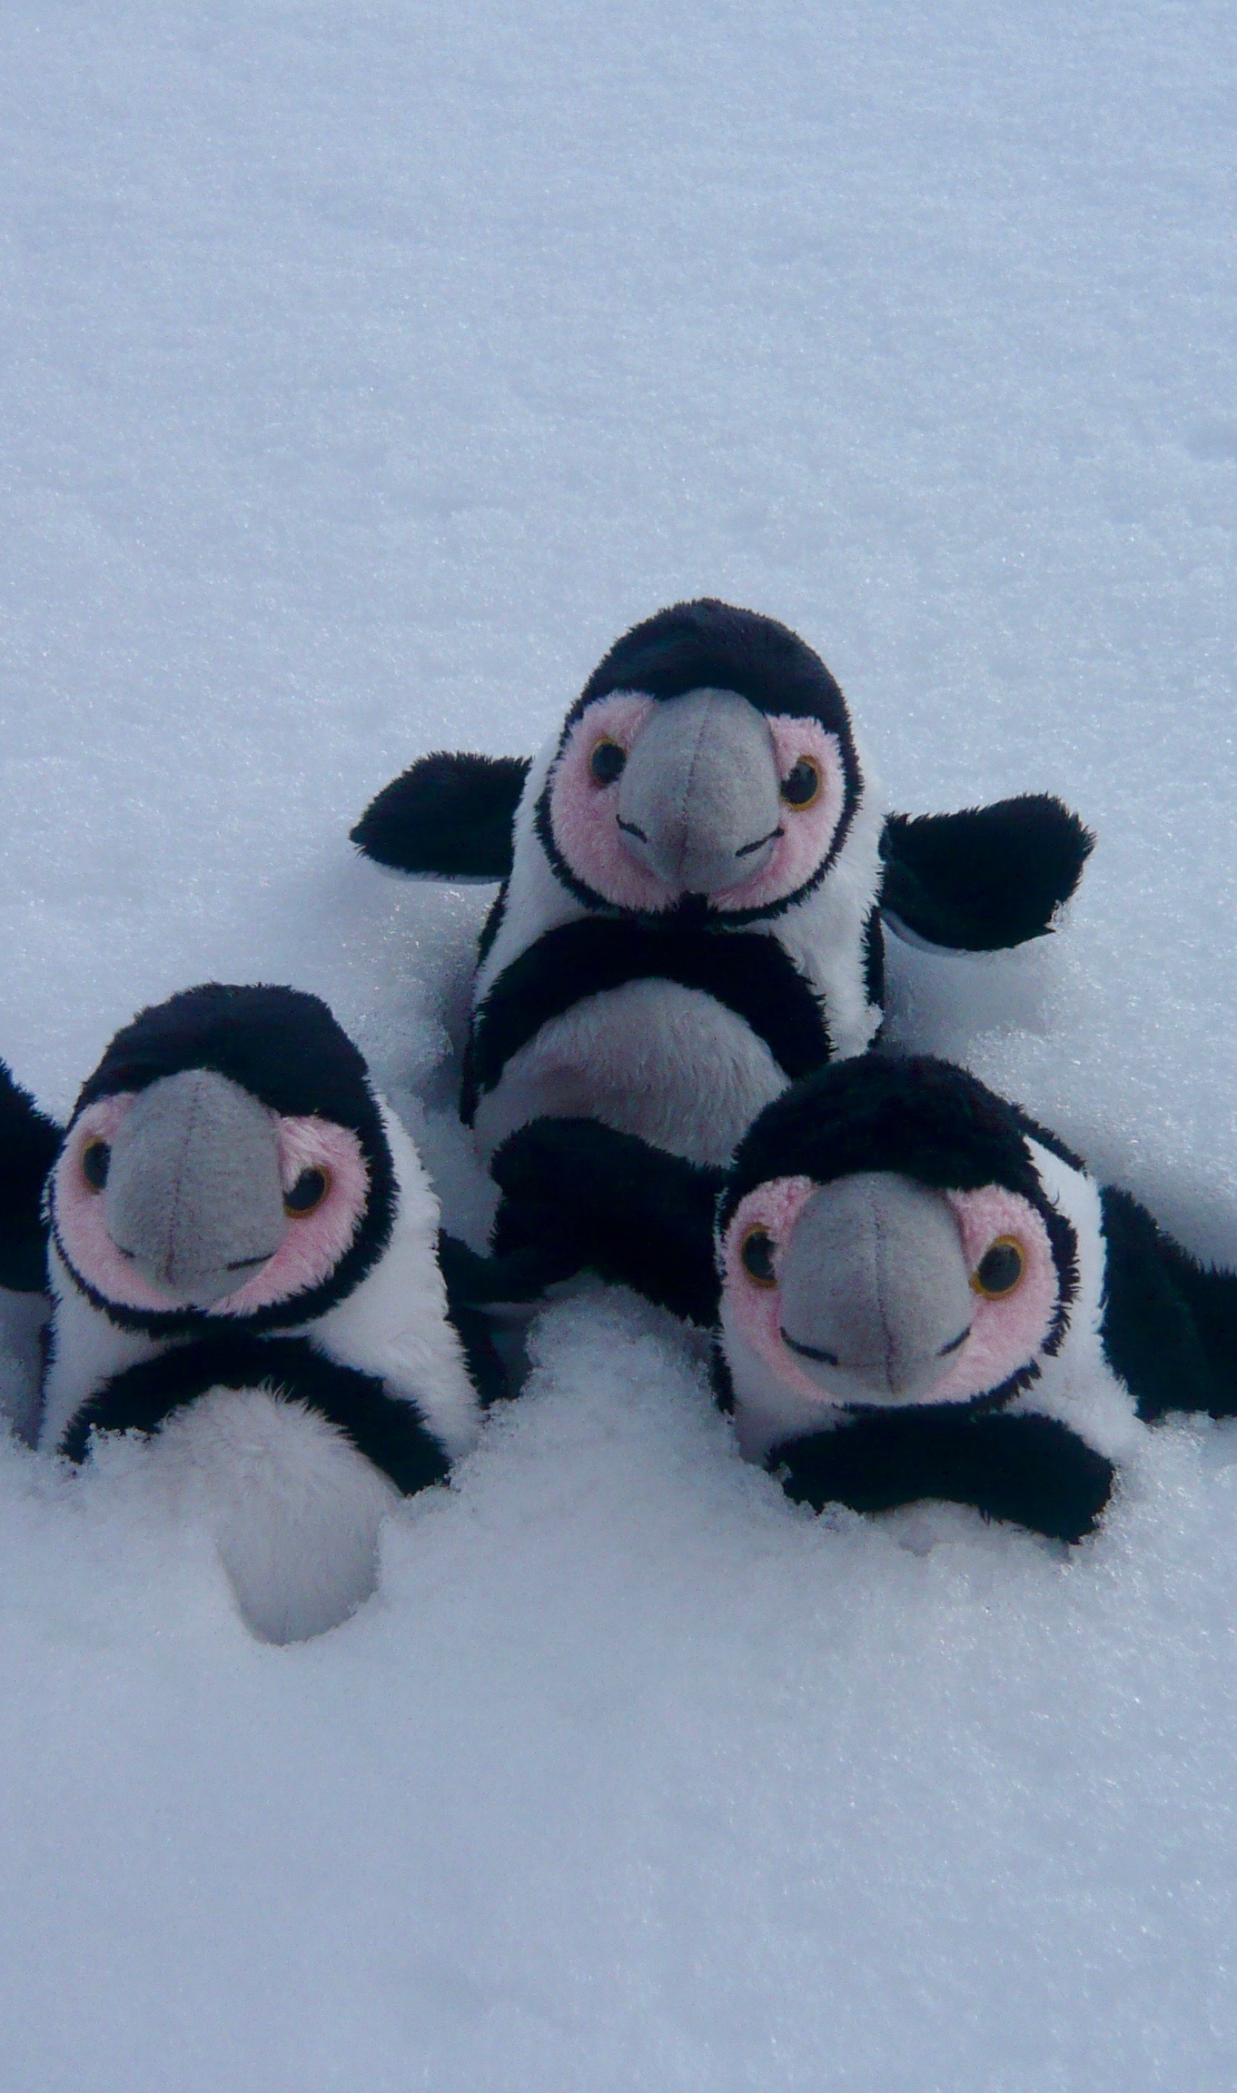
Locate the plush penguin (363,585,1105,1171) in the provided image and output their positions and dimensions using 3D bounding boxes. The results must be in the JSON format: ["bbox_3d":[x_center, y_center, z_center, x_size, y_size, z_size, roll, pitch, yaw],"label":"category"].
[{"bbox_3d":[0.021,-0.035,0.643,0.203,0.191,0.126,7,31,0],"label":"plush penguin"}]

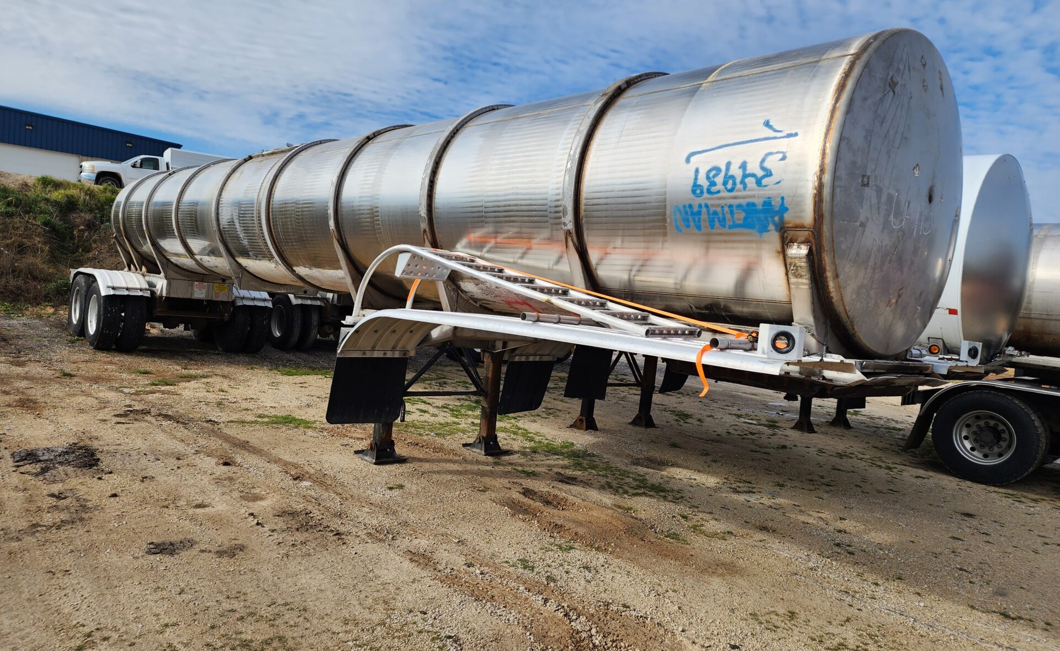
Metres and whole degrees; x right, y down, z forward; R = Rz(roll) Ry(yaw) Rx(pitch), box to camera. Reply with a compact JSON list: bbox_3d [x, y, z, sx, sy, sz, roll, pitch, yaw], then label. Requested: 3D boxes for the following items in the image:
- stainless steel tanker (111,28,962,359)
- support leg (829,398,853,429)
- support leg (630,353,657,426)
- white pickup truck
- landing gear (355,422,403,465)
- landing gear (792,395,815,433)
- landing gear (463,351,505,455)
[{"bbox_3d":[-2.548,-1.274,8.314,1.732,1.732,13.283,3,4,-42],"label":"stainless steel tanker"},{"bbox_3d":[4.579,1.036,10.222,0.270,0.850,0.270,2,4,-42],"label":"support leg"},{"bbox_3d":[1.482,0.779,8.872,0.280,0.970,0.290,2,4,-42],"label":"support leg"},{"bbox_3d":[-15.658,-6.389,30.462,6.200,2.400,2.050,3,4,-33],"label":"white pickup truck"},{"bbox_3d":[-1.205,0.663,5.894,0.320,0.900,0.340,2,4,-42],"label":"landing gear"},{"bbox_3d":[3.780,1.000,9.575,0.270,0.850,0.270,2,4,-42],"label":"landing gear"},{"bbox_3d":[-0.385,0.685,6.628,0.320,0.950,0.330,2,4,-42],"label":"landing gear"}]

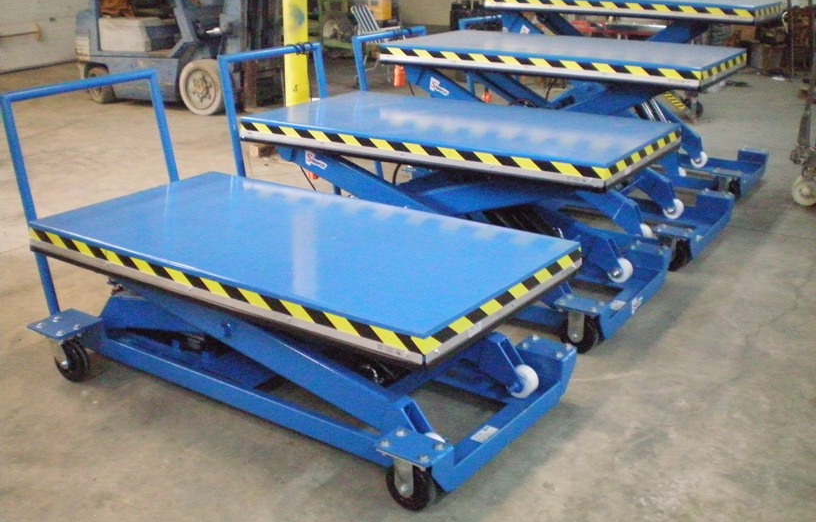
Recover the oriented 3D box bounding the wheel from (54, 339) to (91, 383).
[{"bbox_3d":[-1.326,0.396,3.545,0.156,0.175,0.072,13,24,33],"label":"wheel"}]

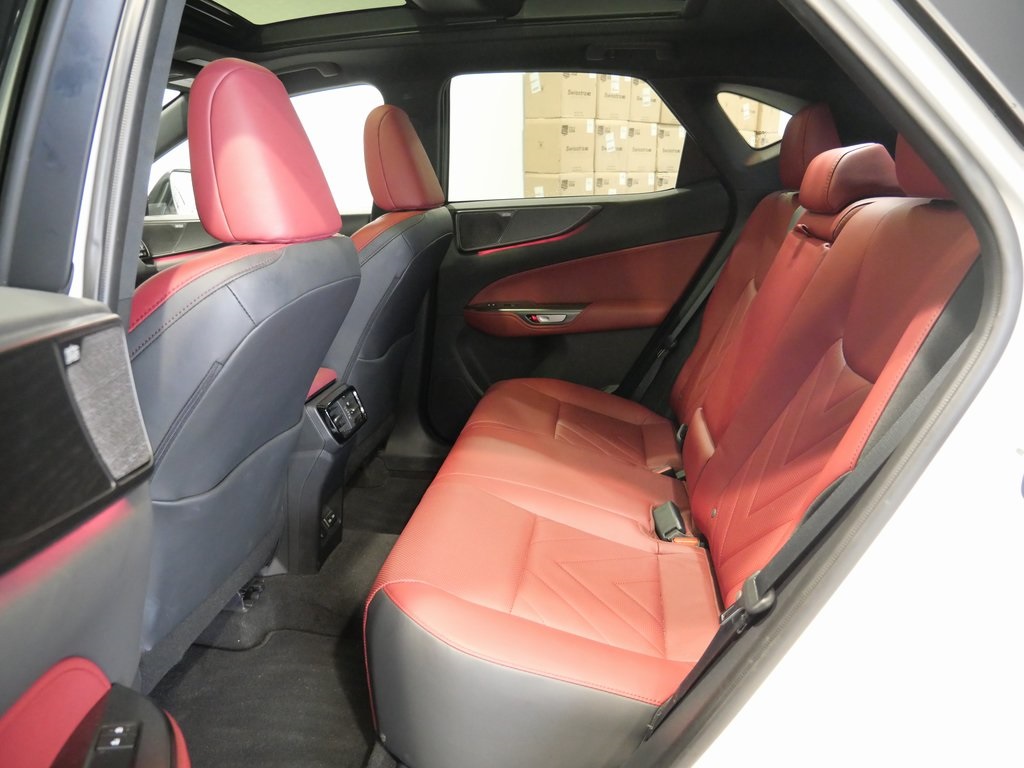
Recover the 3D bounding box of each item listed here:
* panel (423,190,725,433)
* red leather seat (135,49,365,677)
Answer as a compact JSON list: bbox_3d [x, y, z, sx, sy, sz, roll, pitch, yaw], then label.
[{"bbox_3d":[0.176,-0.185,2.103,0.869,0.778,0.131,2,18,7],"label":"panel"},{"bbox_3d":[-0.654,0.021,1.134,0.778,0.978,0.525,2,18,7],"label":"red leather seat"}]

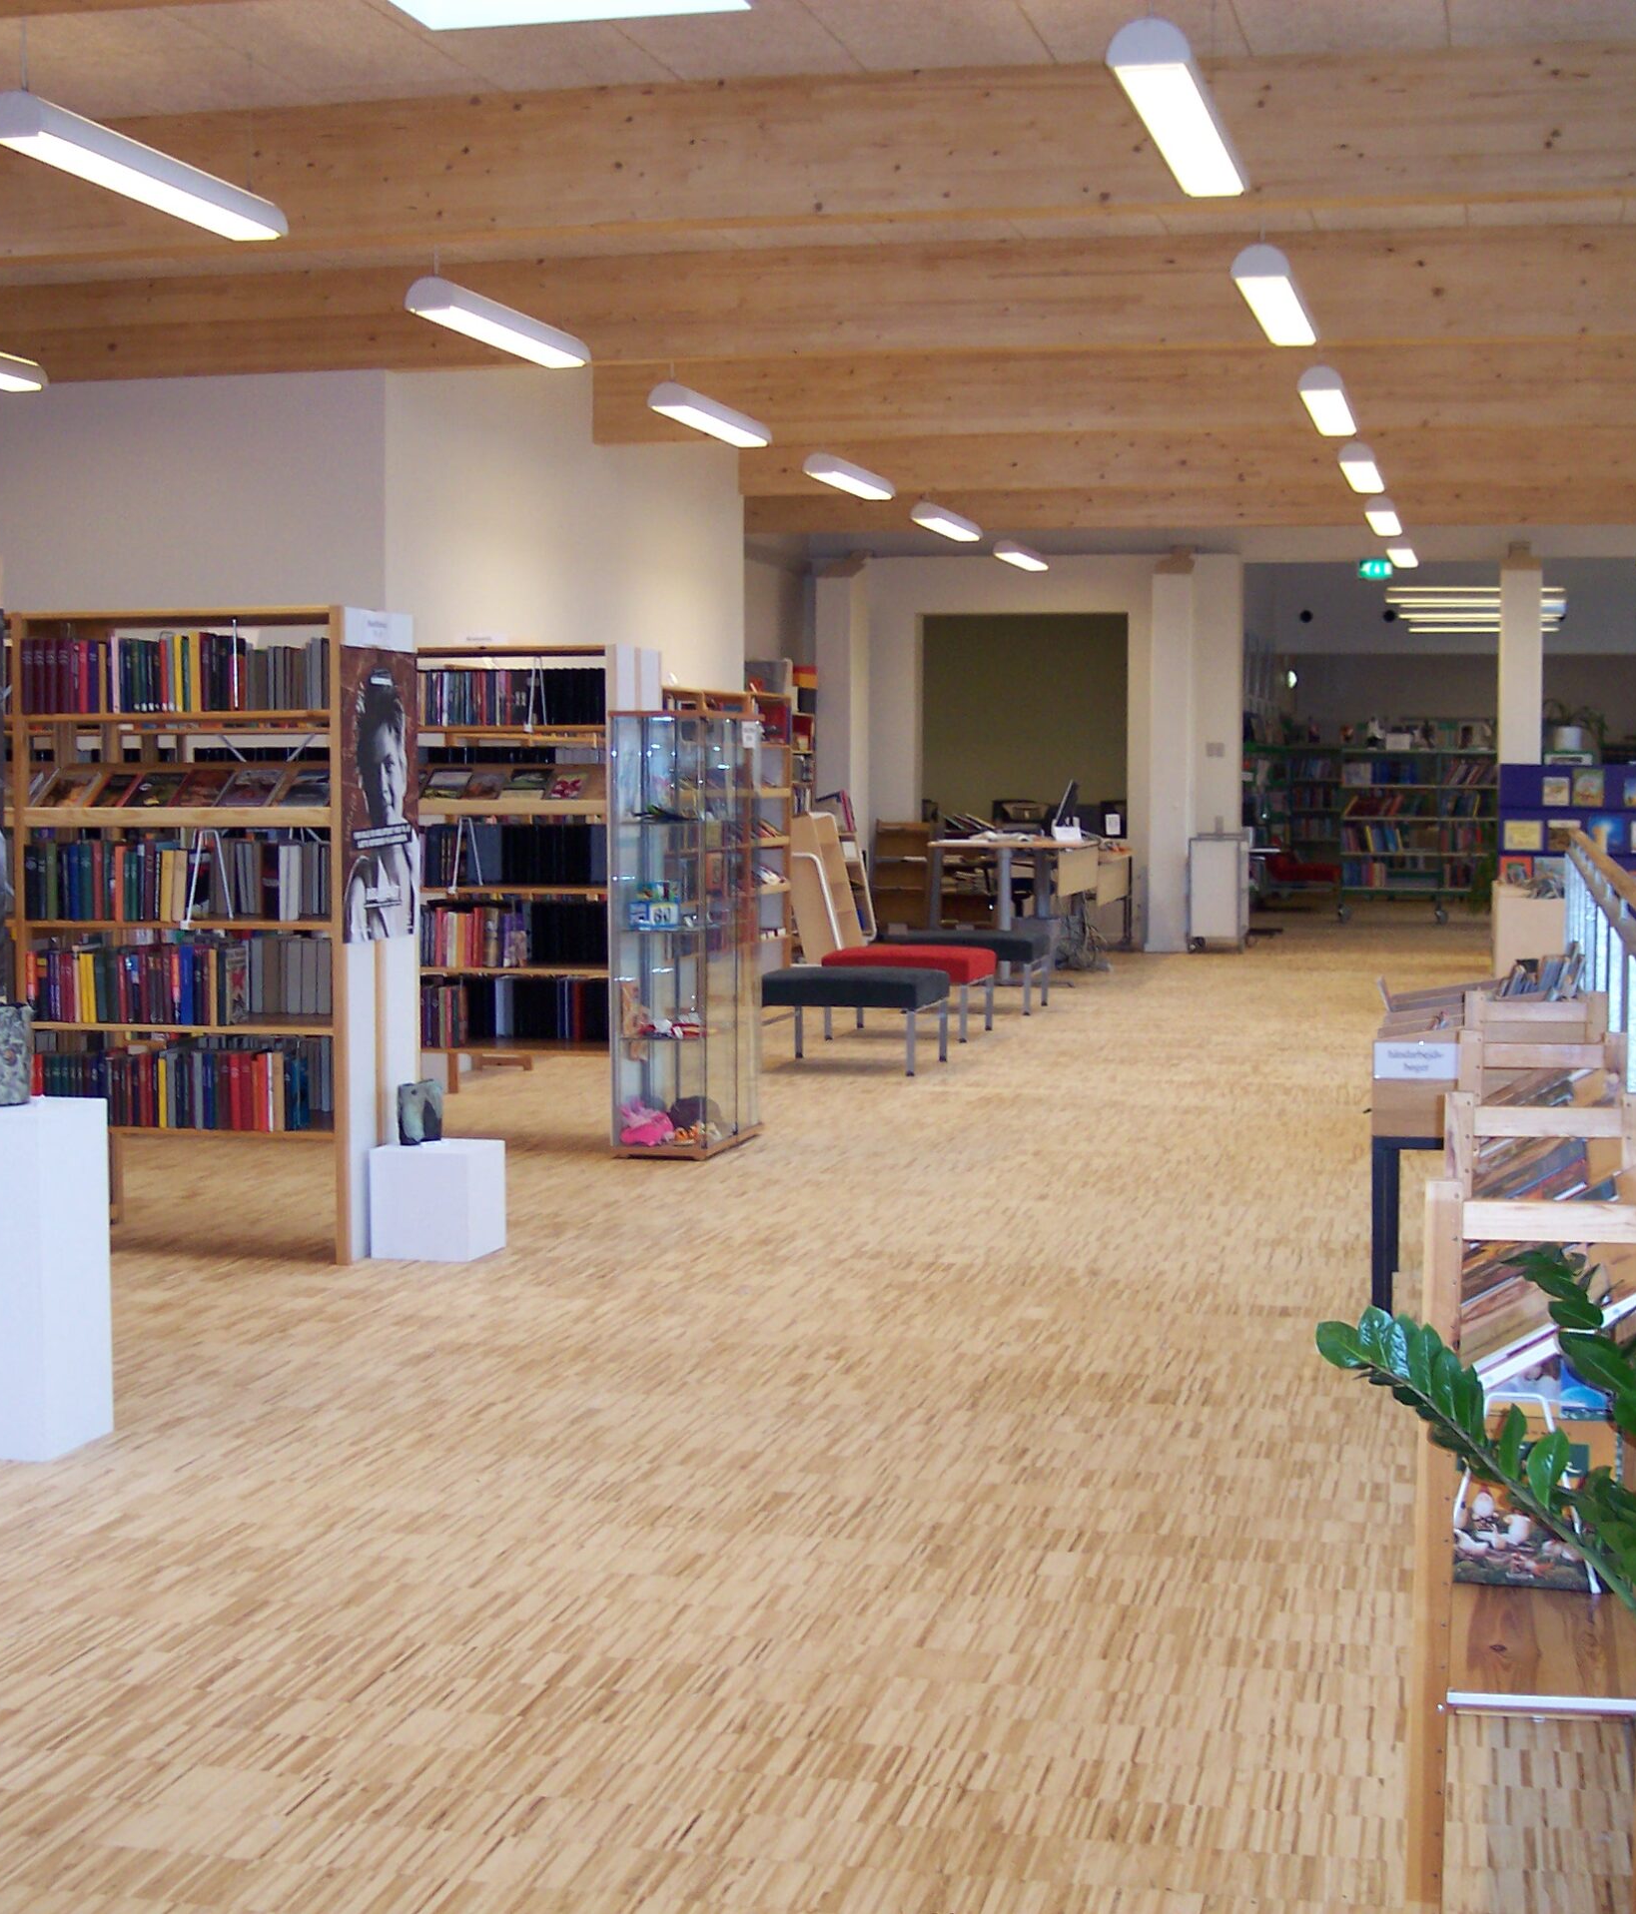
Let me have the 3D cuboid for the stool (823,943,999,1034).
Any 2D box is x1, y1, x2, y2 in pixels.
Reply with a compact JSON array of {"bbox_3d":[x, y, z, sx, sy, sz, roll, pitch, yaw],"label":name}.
[{"bbox_3d":[0.524,0.203,15.824,0.815,0.485,0.800,1,4,14],"label":"stool"}]

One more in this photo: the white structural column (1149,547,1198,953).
[{"bbox_3d":[2.890,-1.653,22.693,0.310,3.195,0.520,1,4,14],"label":"white structural column"}]

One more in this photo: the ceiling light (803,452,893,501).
[{"bbox_3d":[0.203,-2.891,16.929,0.197,0.113,1.575,1,4,14],"label":"ceiling light"}]

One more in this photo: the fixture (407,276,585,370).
[{"bbox_3d":[-1.248,-2.515,11.190,0.197,0.113,1.575,1,4,14],"label":"fixture"}]

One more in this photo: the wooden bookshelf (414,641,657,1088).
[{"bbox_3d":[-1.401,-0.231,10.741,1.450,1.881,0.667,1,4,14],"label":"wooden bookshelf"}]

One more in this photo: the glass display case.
[{"bbox_3d":[-0.489,-0.095,10.601,0.352,1.636,0.745,1,4,14],"label":"glass display case"}]

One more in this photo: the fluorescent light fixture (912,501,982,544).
[{"bbox_3d":[0.925,-3.086,19.902,0.197,0.113,1.575,1,4,14],"label":"fluorescent light fixture"}]

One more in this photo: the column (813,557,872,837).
[{"bbox_3d":[0.194,-1.712,23.364,0.310,3.195,0.520,1,4,14],"label":"column"}]

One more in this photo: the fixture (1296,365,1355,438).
[{"bbox_3d":[2.313,-2.496,12.653,0.193,0.108,1.520,1,4,14],"label":"fixture"}]

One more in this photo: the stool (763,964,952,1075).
[{"bbox_3d":[0.196,0.292,13.594,0.760,0.476,0.753,1,4,14],"label":"stool"}]

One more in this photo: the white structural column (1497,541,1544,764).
[{"bbox_3d":[5.649,-1.640,22.572,0.318,3.310,0.450,1,4,14],"label":"white structural column"}]

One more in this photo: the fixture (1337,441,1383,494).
[{"bbox_3d":[3.151,-2.815,16.162,0.197,0.113,1.575,1,4,14],"label":"fixture"}]

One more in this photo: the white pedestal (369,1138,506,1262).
[{"bbox_3d":[-1.113,0.715,8.252,0.295,0.318,0.280,1,4,14],"label":"white pedestal"}]

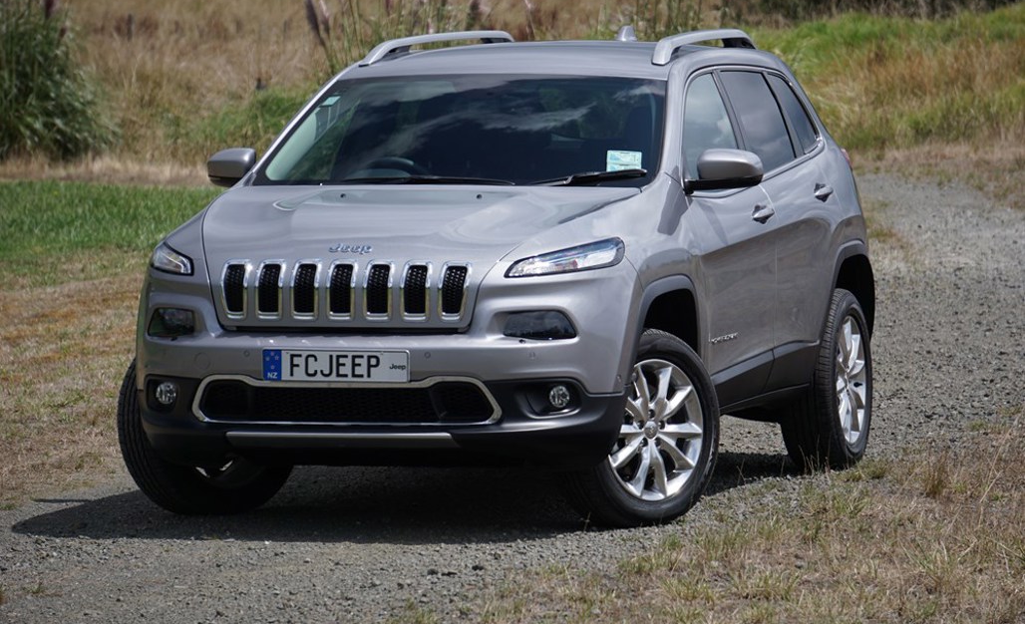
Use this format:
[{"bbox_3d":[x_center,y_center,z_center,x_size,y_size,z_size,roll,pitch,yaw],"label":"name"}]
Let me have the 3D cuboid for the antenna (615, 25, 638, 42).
[{"bbox_3d":[0.439,-1.075,27.657,0.075,0.078,0.170,0,3,17],"label":"antenna"}]

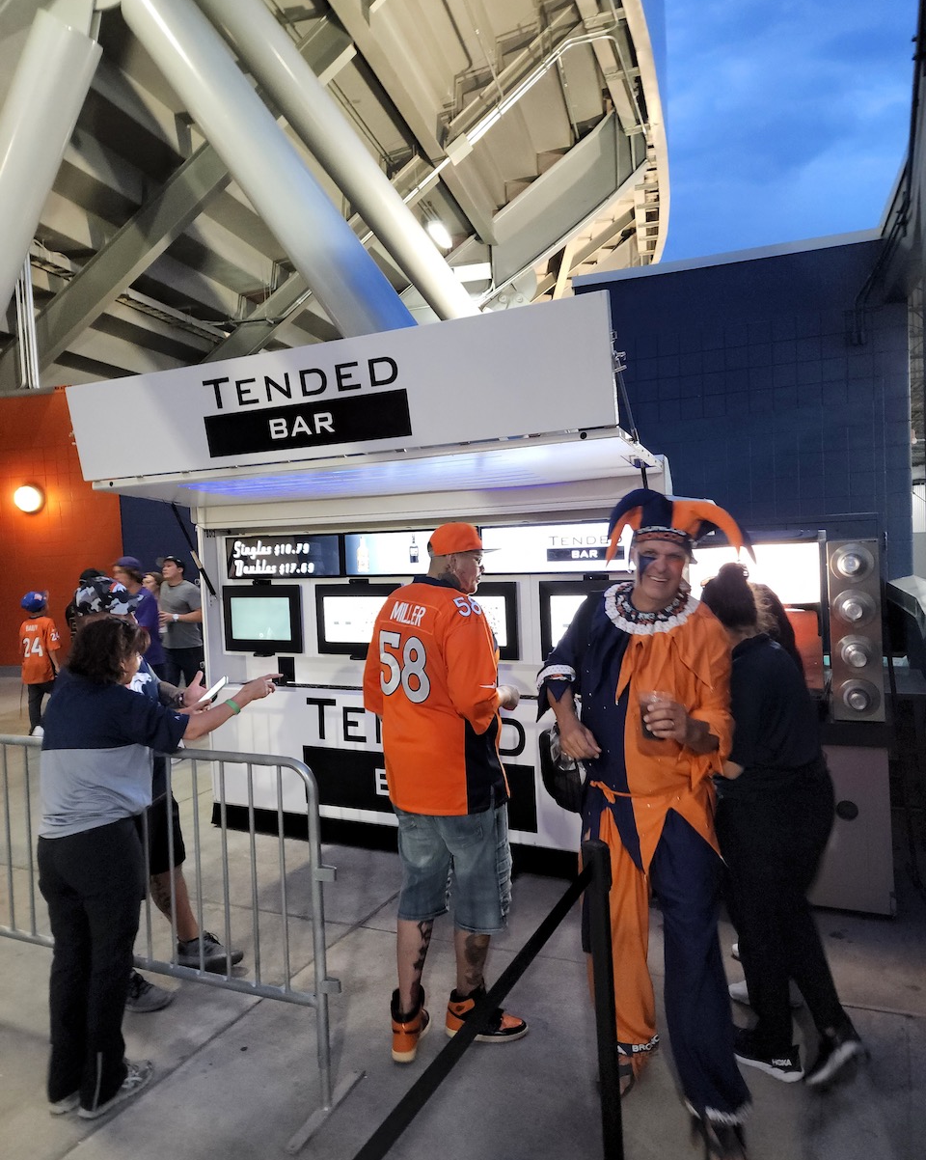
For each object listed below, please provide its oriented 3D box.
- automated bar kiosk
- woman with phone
[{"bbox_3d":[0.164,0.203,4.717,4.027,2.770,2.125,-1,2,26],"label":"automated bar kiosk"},{"bbox_3d":[-0.989,0.896,2.784,0.780,1.570,0.520,-3,2,-42],"label":"woman with phone"}]

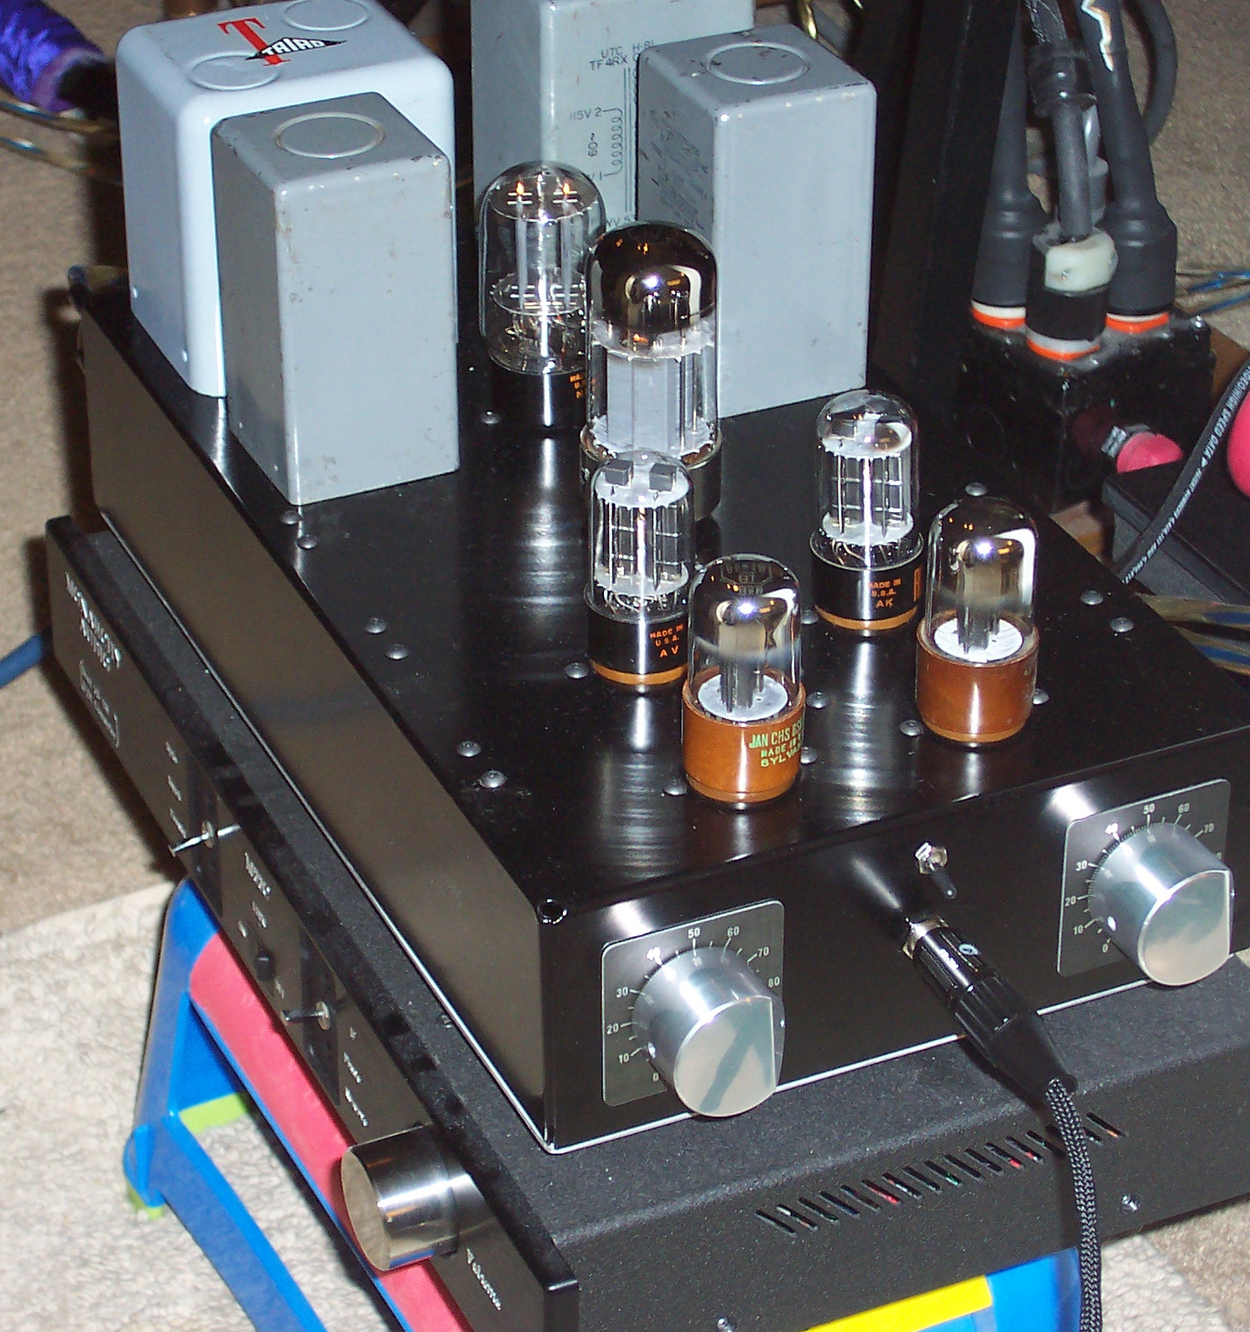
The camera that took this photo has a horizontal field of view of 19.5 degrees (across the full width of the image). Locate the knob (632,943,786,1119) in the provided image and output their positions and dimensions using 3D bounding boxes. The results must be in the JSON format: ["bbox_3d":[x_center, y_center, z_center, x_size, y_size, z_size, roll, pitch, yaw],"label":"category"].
[{"bbox_3d":[0.024,0.095,0.945,0.036,0.036,0.025,-13,34,-21],"label":"knob"}]

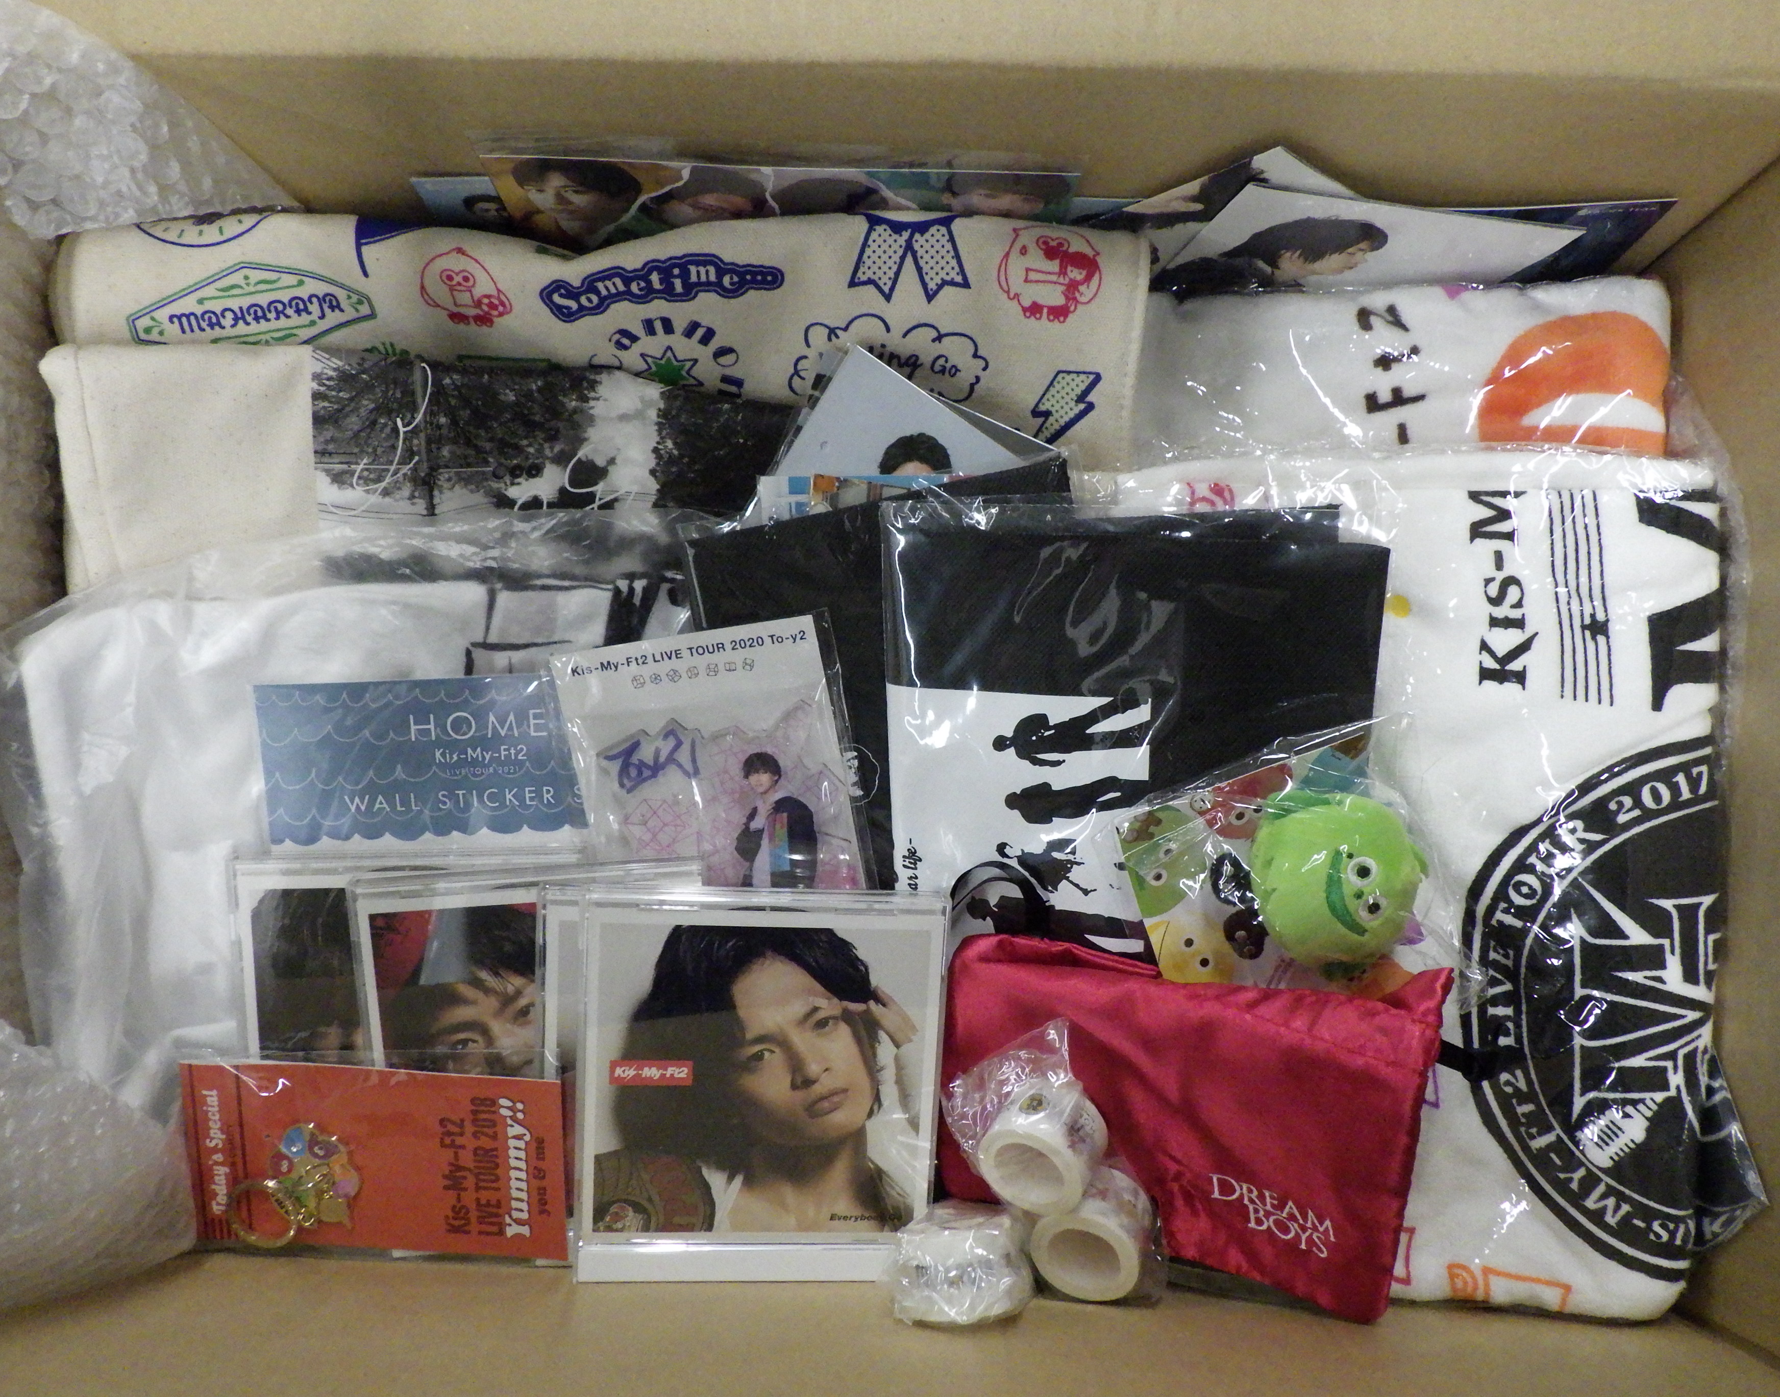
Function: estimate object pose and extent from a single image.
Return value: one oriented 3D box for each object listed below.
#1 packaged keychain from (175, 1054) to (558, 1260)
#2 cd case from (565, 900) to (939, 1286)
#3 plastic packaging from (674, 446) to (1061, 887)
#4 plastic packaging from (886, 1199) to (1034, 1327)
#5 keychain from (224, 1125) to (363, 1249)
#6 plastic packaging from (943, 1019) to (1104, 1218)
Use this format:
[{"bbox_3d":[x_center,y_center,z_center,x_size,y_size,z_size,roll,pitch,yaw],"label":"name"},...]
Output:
[{"bbox_3d":[-0.181,0.161,0.529,0.134,0.009,0.071,2,104,2],"label":"packaged keychain"},{"bbox_3d":[-0.045,0.138,0.532,0.125,0.010,0.142,2,100,-6],"label":"cd case"},{"bbox_3d":[0.013,0.013,0.534,0.138,0.014,0.170,-12,97,-1],"label":"plastic packaging"},{"bbox_3d":[0.025,0.189,0.500,0.040,0.040,0.027,0,85,0],"label":"plastic packaging"},{"bbox_3d":[-0.210,0.173,0.530,0.046,0.007,0.038,-39,99,10],"label":"keychain"},{"bbox_3d":[0.050,0.141,0.506,0.053,0.041,0.037,37,41,8],"label":"plastic packaging"}]

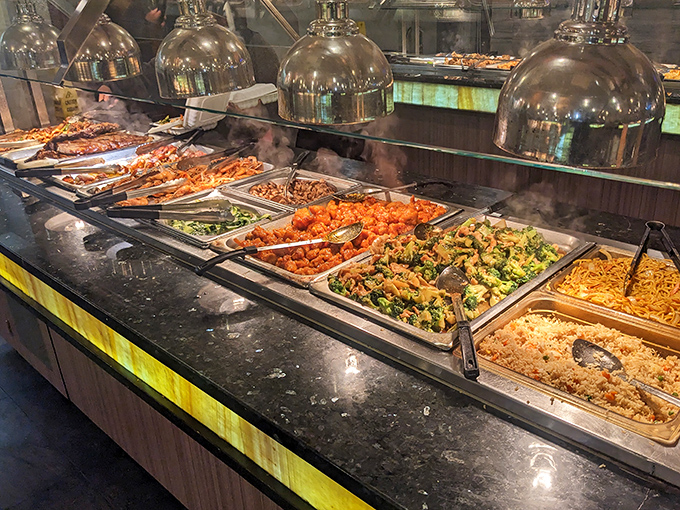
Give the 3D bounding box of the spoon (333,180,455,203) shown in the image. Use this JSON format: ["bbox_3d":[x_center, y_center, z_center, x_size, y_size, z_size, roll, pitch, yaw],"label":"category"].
[{"bbox_3d":[0.149,-0.178,1.488,0.350,0.055,0.070,-4,25,3],"label":"spoon"}]

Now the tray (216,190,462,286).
[{"bbox_3d":[0.012,-0.041,1.285,0.322,0.080,0.535,20,33,39],"label":"tray"}]

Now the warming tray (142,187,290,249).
[{"bbox_3d":[-0.323,-0.080,1.381,0.320,0.085,0.265,19,33,38],"label":"warming tray"}]

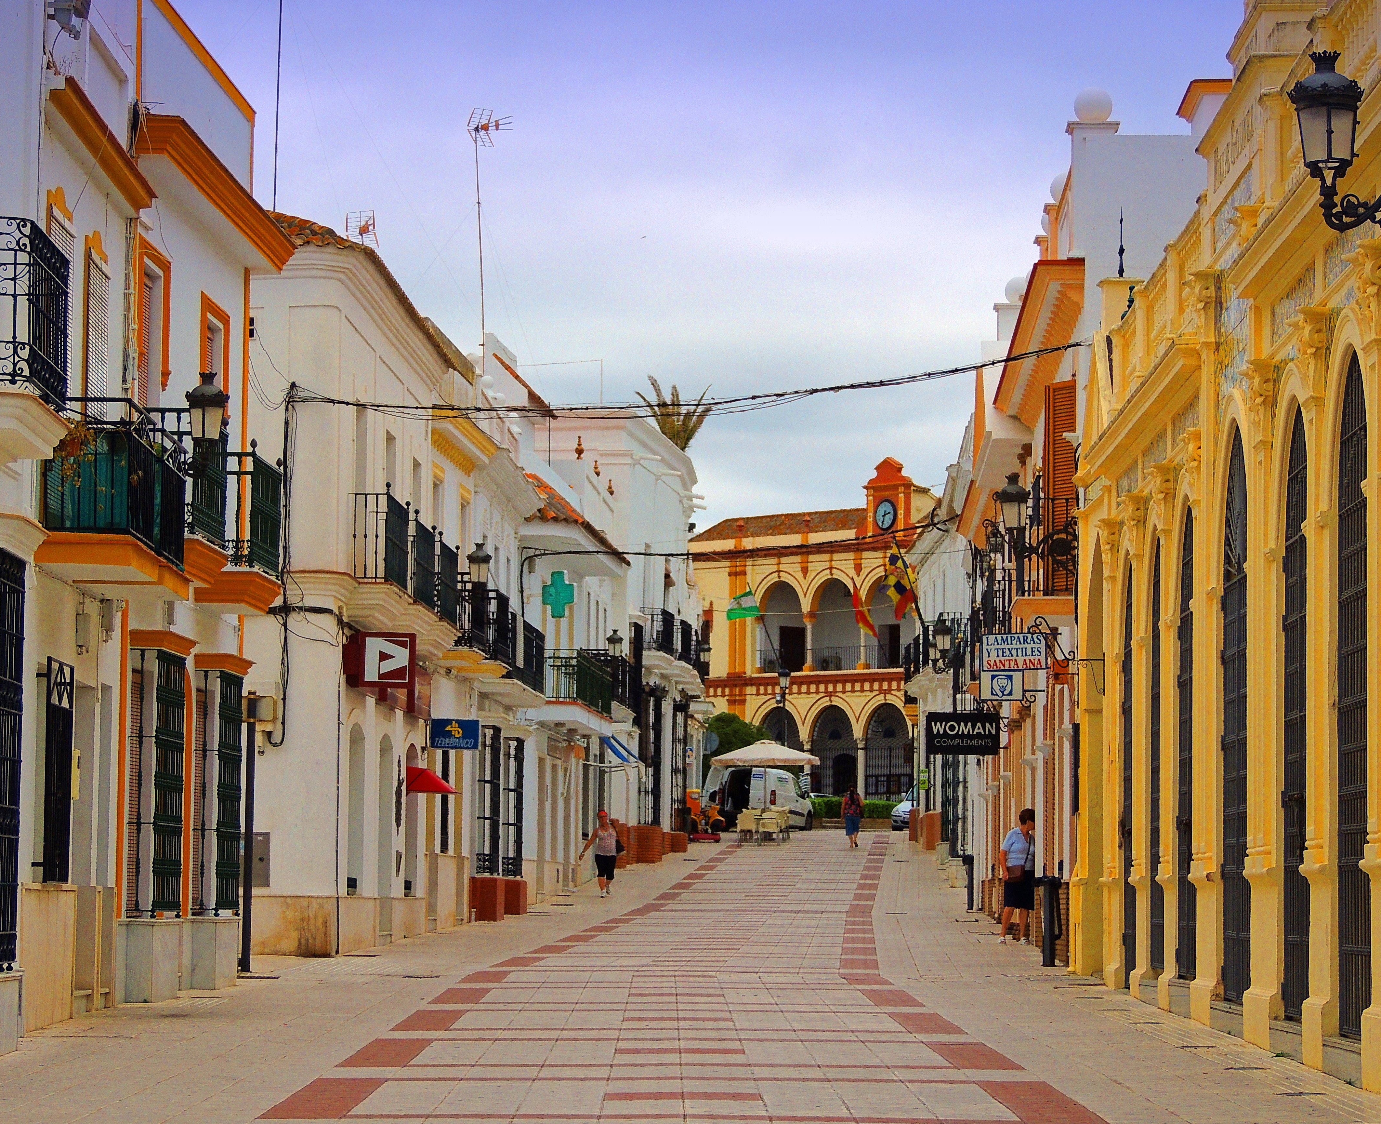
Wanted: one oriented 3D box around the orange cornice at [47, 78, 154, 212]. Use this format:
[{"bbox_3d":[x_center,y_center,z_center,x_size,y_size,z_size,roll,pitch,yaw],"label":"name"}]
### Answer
[{"bbox_3d":[-4.433,-3.112,34.591,0.180,0.170,5.600,1,-4,0],"label":"orange cornice"}]

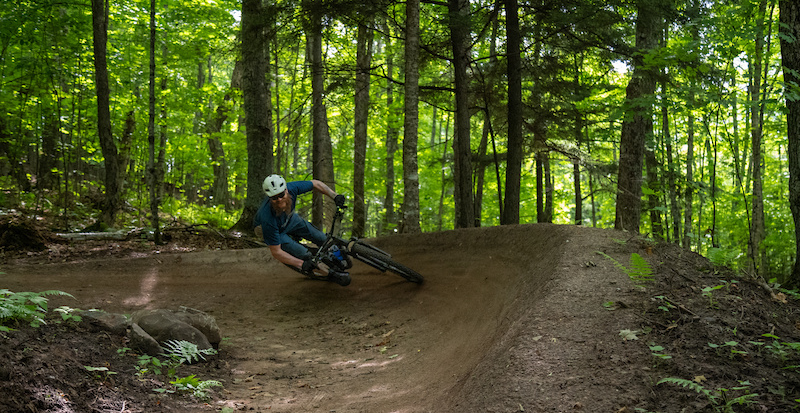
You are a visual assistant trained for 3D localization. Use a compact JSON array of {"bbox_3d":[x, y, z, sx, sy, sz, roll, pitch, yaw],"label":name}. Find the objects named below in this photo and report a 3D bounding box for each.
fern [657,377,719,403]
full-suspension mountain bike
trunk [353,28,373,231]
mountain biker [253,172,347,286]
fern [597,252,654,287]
[{"bbox_3d":[1.330,0.850,4.100,0.280,0.140,0.220,0,2,0],"label":"fern"},{"bbox_3d":[-0.520,0.450,8.450,1.020,0.780,1.850,40,-27,-31],"label":"full-suspension mountain bike"},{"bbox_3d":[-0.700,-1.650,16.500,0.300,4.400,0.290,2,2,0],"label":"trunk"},{"bbox_3d":[-0.940,0.220,8.500,0.900,1.050,0.850,-11,3,-19],"label":"mountain biker"},{"bbox_3d":[1.650,0.460,6.500,0.420,0.250,0.340,0,2,0],"label":"fern"}]

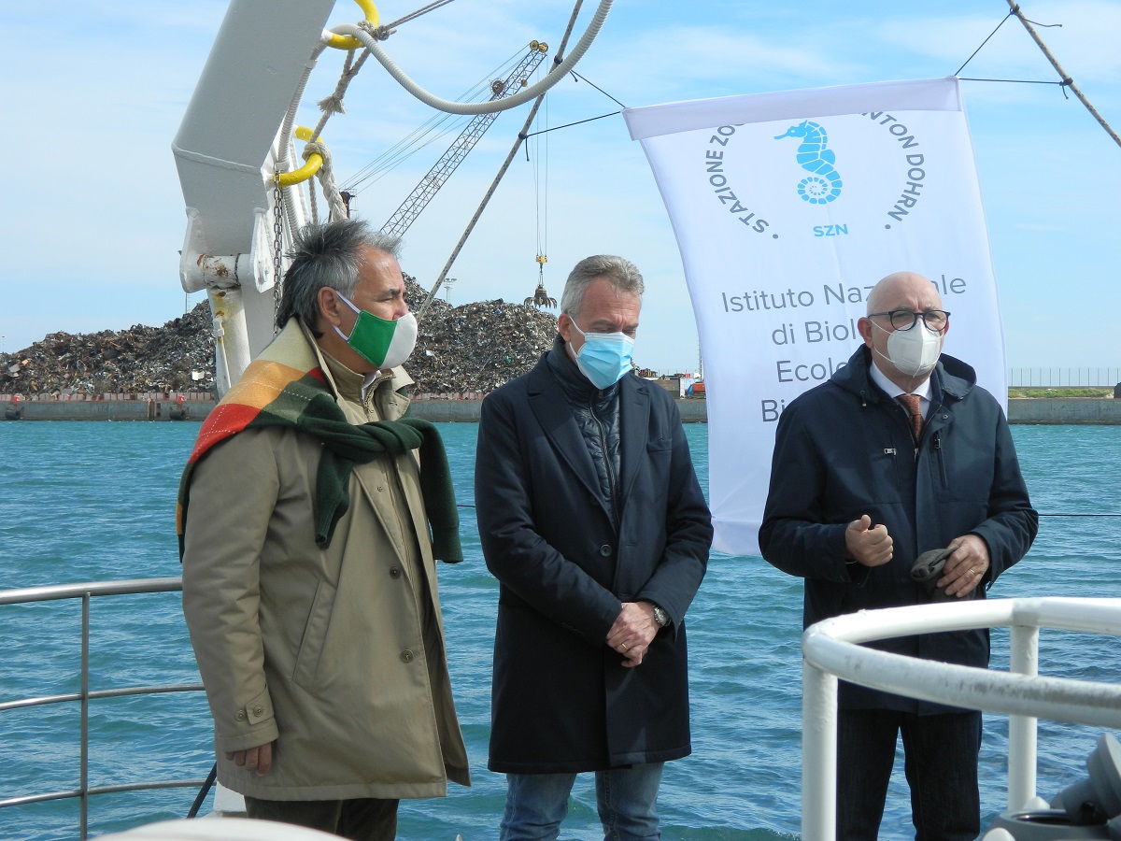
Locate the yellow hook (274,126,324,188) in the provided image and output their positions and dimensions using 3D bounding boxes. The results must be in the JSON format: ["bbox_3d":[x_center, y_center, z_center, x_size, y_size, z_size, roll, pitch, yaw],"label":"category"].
[{"bbox_3d":[-0.664,-0.664,5.700,0.140,0.155,0.090,0,1,18],"label":"yellow hook"}]

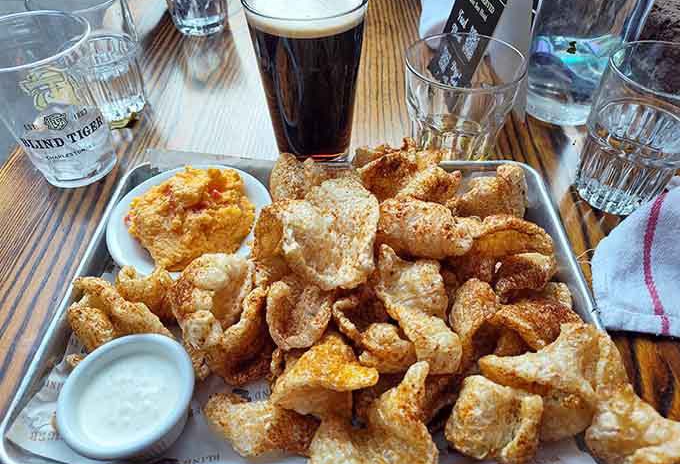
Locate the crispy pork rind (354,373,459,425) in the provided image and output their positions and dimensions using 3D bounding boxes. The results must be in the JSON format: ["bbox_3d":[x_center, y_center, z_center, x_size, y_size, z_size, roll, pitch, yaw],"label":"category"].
[{"bbox_3d":[0.036,0.091,0.246,0.054,0.028,0.032,0,49,1],"label":"crispy pork rind"}]

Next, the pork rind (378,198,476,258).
[{"bbox_3d":[0.058,-0.002,0.304,0.066,0.030,0.033,7,48,7],"label":"pork rind"}]

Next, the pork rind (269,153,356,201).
[{"bbox_3d":[-0.020,-0.037,0.345,0.067,0.037,0.034,0,48,1],"label":"pork rind"}]

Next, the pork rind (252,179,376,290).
[{"bbox_3d":[-0.015,0.002,0.284,0.071,0.046,0.060,0,49,1],"label":"pork rind"}]

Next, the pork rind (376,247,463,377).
[{"bbox_3d":[0.044,0.044,0.255,0.040,0.033,0.064,-14,50,-11],"label":"pork rind"}]

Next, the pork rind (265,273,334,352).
[{"bbox_3d":[-0.024,0.046,0.265,0.040,0.038,0.036,0,49,1],"label":"pork rind"}]

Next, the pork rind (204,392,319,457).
[{"bbox_3d":[-0.041,0.104,0.241,0.058,0.025,0.031,9,50,8],"label":"pork rind"}]

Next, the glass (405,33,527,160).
[{"bbox_3d":[0.095,-0.098,0.376,0.089,0.095,0.089,0,48,1],"label":"glass"}]

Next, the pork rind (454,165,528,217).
[{"bbox_3d":[0.115,-0.030,0.343,0.053,0.037,0.032,0,48,1],"label":"pork rind"}]

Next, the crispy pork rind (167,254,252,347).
[{"bbox_3d":[-0.079,0.044,0.278,0.048,0.038,0.044,0,48,1],"label":"crispy pork rind"}]

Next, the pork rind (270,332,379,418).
[{"bbox_3d":[-0.009,0.079,0.248,0.055,0.036,0.041,-6,49,-5],"label":"pork rind"}]

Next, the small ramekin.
[{"bbox_3d":[-0.111,0.094,0.249,0.068,0.031,0.068,0,48,1],"label":"small ramekin"}]

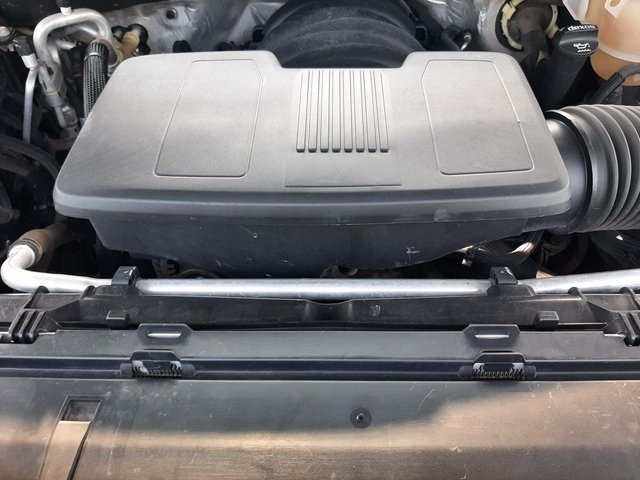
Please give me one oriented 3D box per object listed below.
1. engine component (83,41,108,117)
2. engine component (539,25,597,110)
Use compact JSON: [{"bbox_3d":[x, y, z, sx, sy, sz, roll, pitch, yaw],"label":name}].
[{"bbox_3d":[-0.305,-0.217,0.655,0.032,0.032,0.115,0,80,-11],"label":"engine component"},{"bbox_3d":[0.397,-0.274,0.770,0.055,0.145,0.052,3,58,5],"label":"engine component"}]

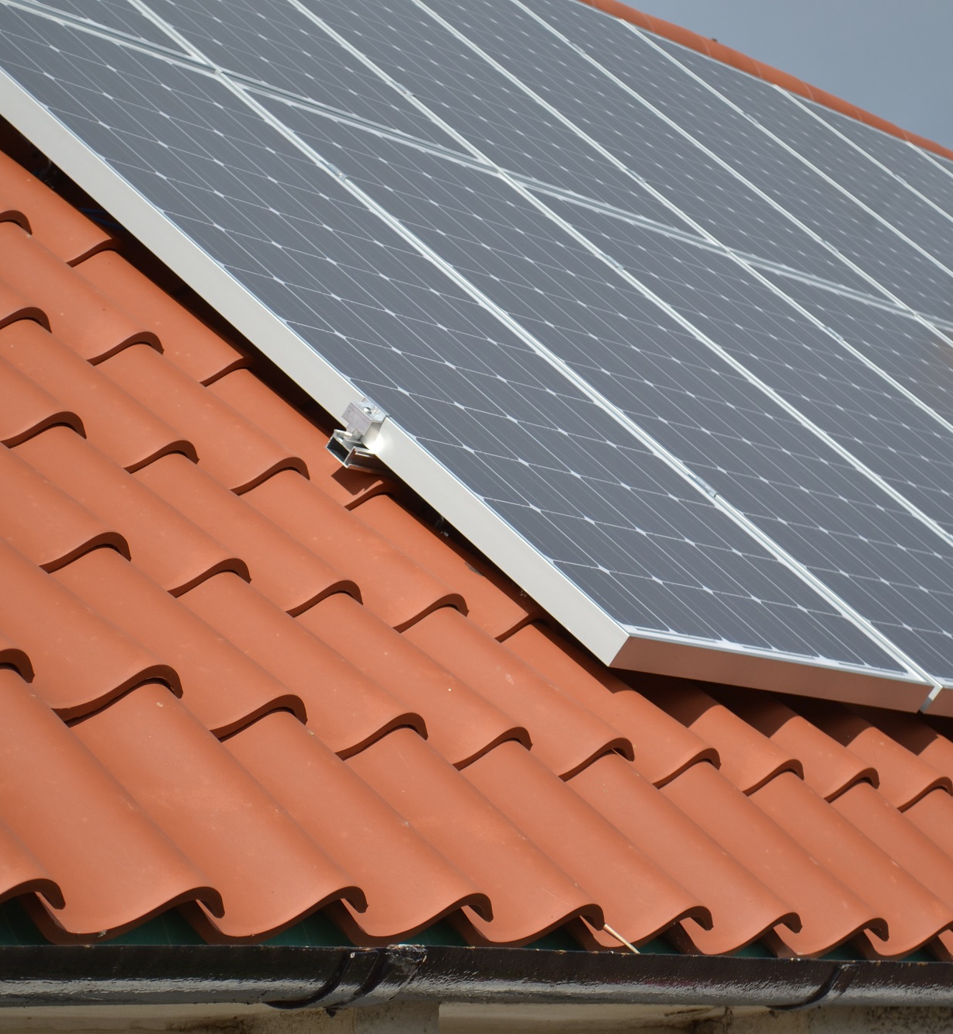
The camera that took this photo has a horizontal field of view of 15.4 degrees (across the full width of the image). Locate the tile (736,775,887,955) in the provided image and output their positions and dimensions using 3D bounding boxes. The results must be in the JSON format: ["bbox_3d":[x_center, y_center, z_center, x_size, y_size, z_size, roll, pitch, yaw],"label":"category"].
[{"bbox_3d":[0.283,0.388,4.126,0.370,0.072,0.258,39,15,31],"label":"tile"}]

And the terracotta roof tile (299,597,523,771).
[{"bbox_3d":[-0.126,0.151,3.752,0.335,0.073,0.248,38,14,31],"label":"terracotta roof tile"}]

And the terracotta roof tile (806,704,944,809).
[{"bbox_3d":[0.446,0.281,4.801,0.370,0.072,0.258,36,13,31],"label":"terracotta roof tile"}]

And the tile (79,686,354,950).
[{"bbox_3d":[-0.279,0.247,3.133,0.335,0.073,0.248,41,16,30],"label":"tile"}]

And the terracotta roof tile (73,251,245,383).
[{"bbox_3d":[-0.489,-0.286,4.710,0.370,0.072,0.258,36,13,31],"label":"terracotta roof tile"}]

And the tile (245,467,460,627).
[{"bbox_3d":[-0.211,0.016,4.238,0.370,0.072,0.258,36,13,31],"label":"tile"}]

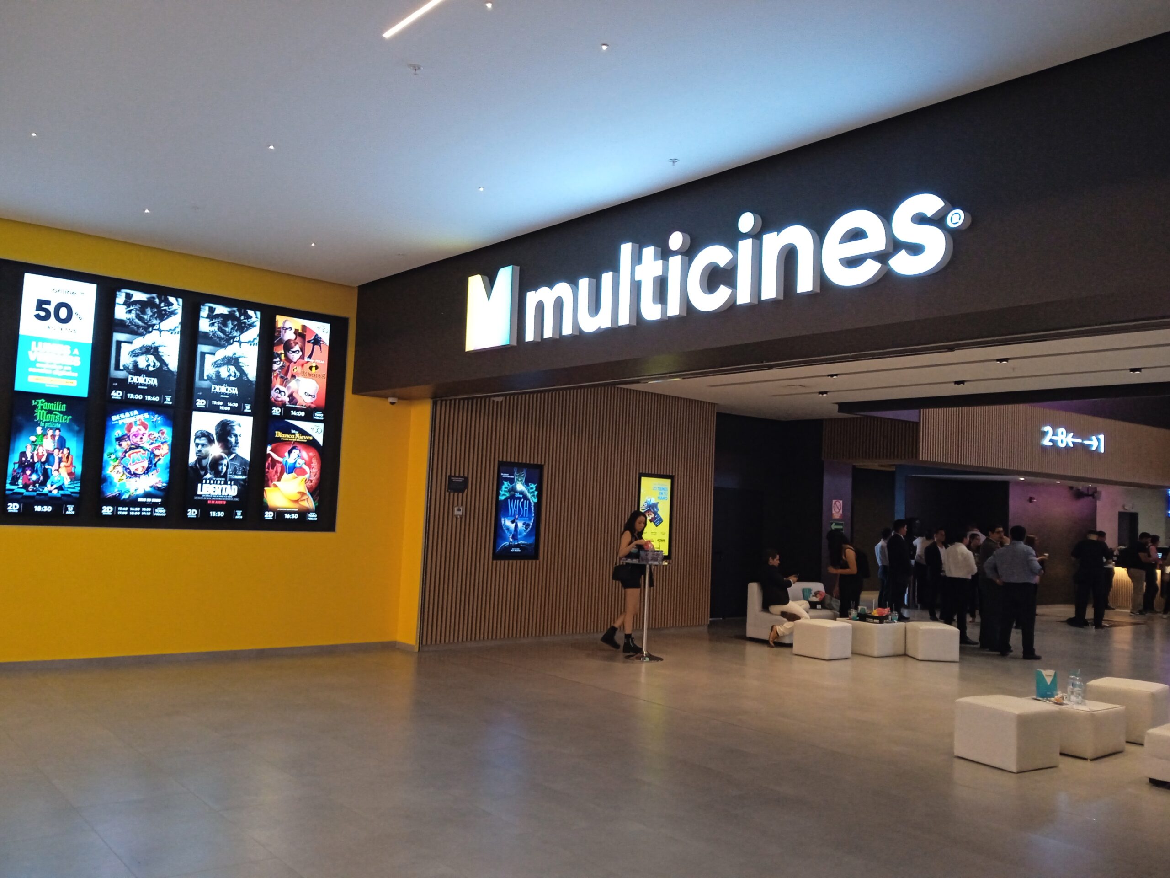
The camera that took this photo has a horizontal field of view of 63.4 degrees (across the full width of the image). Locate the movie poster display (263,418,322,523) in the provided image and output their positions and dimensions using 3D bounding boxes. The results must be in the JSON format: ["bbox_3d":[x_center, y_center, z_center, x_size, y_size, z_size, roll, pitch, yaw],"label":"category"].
[{"bbox_3d":[-3.088,0.349,10.036,0.610,1.070,0.060,6,-5,-40],"label":"movie poster display"}]

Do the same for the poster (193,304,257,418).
[{"bbox_3d":[-3.702,-0.824,9.804,0.605,1.080,0.060,6,-5,-38],"label":"poster"}]

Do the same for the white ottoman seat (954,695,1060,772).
[{"bbox_3d":[3.069,2.130,6.885,0.500,0.425,0.500,5,-5,-32],"label":"white ottoman seat"}]

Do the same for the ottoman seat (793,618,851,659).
[{"bbox_3d":[2.910,2.460,11.592,0.490,0.410,0.500,6,-5,-41],"label":"ottoman seat"}]

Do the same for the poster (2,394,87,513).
[{"bbox_3d":[-4.861,0.151,8.536,0.610,1.070,0.060,6,-5,-40],"label":"poster"}]

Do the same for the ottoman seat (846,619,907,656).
[{"bbox_3d":[3.635,2.515,12.030,0.580,0.410,0.570,5,-5,-36],"label":"ottoman seat"}]

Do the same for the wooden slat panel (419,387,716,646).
[{"bbox_3d":[0.025,0.900,12.249,4.780,3.200,0.080,6,-5,-40],"label":"wooden slat panel"}]

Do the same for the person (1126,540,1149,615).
[{"bbox_3d":[11.239,2.817,19.250,0.360,1.500,0.480,1,-4,15],"label":"person"}]

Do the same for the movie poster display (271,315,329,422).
[{"bbox_3d":[-3.033,-0.745,10.117,0.610,1.070,0.060,6,-5,-40],"label":"movie poster display"}]

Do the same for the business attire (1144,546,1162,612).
[{"bbox_3d":[12.220,2.974,20.384,0.340,1.450,0.420,2,-4,6],"label":"business attire"}]

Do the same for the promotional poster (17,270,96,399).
[{"bbox_3d":[-4.924,-0.955,8.829,0.605,1.080,0.060,6,-5,-38],"label":"promotional poster"}]

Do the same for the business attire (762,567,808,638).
[{"bbox_3d":[2.676,2.193,12.650,0.600,0.950,0.500,1,-4,20],"label":"business attire"}]

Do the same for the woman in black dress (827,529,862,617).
[{"bbox_3d":[3.871,2.114,13.962,0.500,1.540,0.460,2,-4,12],"label":"woman in black dress"}]

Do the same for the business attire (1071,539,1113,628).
[{"bbox_3d":[9.015,2.527,16.832,0.660,1.580,0.380,1,-4,28],"label":"business attire"}]

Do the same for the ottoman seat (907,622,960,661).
[{"bbox_3d":[4.413,2.571,12.011,0.480,0.420,0.480,3,-4,-3],"label":"ottoman seat"}]

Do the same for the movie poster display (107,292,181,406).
[{"bbox_3d":[-4.221,-0.865,9.111,0.610,1.070,0.060,6,-5,-40],"label":"movie poster display"}]

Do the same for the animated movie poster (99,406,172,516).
[{"bbox_3d":[-4.365,0.235,9.242,0.605,1.080,0.060,6,-5,-38],"label":"animated movie poster"}]

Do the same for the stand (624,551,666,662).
[{"bbox_3d":[0.717,1.930,11.013,0.490,1.220,0.480,3,-4,0],"label":"stand"}]

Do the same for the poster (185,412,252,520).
[{"bbox_3d":[-3.754,0.277,9.730,0.605,1.080,0.060,6,-5,-38],"label":"poster"}]

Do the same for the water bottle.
[{"bbox_3d":[3.830,1.932,7.367,0.110,0.260,0.110,1,-4,28],"label":"water bottle"}]

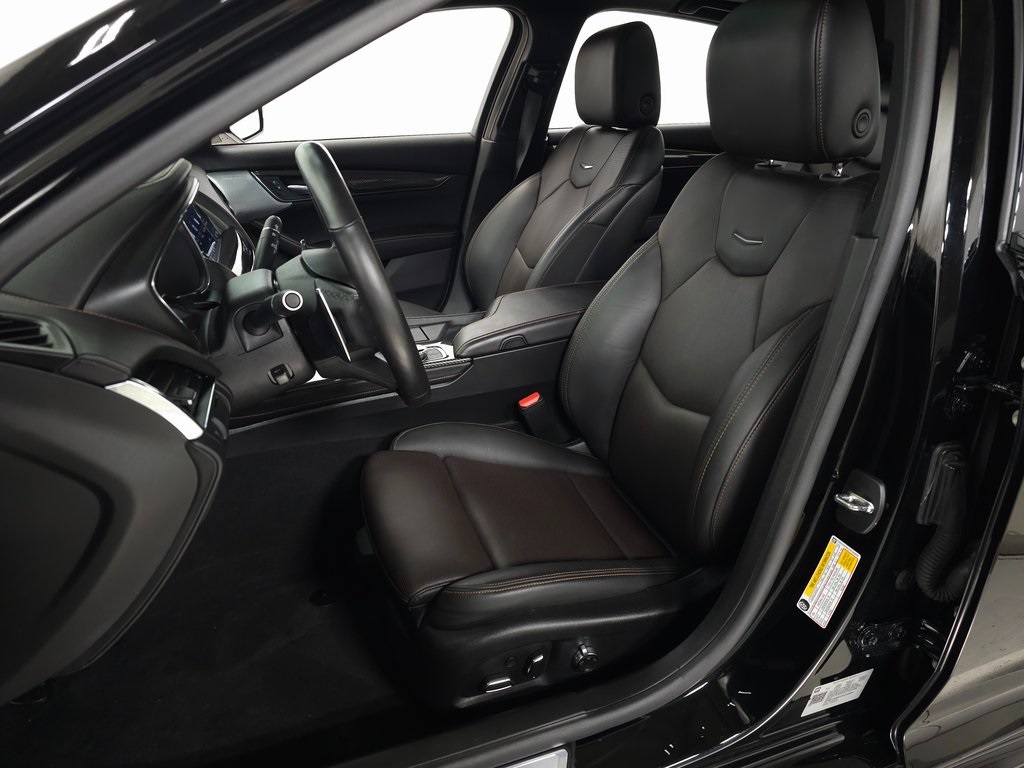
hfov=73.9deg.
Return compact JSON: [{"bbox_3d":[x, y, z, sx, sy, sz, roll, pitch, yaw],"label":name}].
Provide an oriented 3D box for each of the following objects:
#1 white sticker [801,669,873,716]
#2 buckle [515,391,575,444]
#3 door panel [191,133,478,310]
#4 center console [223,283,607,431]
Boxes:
[{"bbox_3d":[0.417,0.396,0.872,0.100,0.050,0.003,-1,26,-24],"label":"white sticker"},{"bbox_3d":[0.068,0.068,1.335,0.055,0.125,0.035,-35,30,-3],"label":"buckle"},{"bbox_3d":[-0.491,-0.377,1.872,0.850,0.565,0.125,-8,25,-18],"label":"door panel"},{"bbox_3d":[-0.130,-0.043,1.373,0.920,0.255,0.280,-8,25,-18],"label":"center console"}]

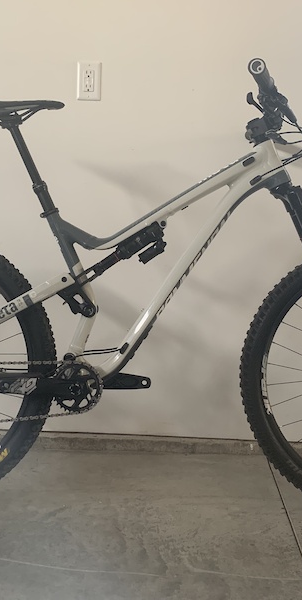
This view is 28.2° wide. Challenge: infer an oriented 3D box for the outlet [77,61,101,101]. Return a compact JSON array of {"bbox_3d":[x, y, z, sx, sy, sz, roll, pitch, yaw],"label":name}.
[{"bbox_3d":[-0.192,-0.691,1.895,0.077,0.121,0.008,2,6,2],"label":"outlet"}]

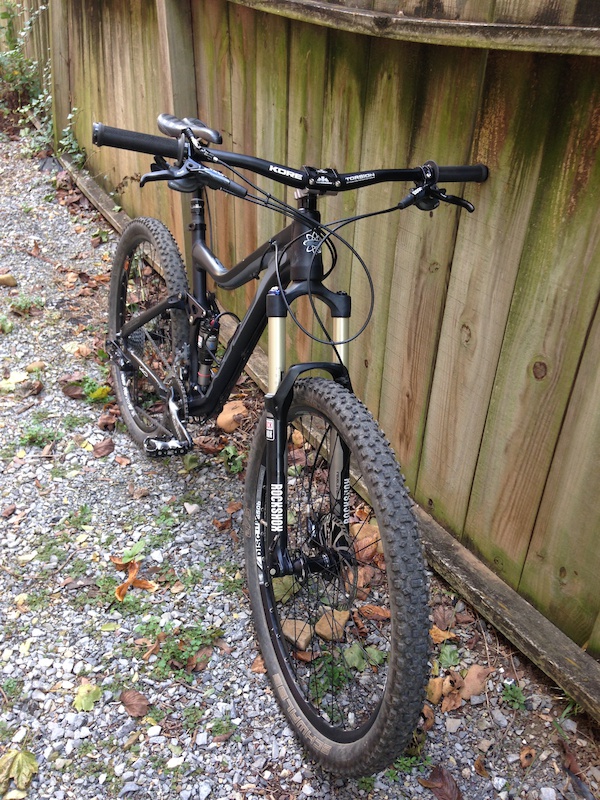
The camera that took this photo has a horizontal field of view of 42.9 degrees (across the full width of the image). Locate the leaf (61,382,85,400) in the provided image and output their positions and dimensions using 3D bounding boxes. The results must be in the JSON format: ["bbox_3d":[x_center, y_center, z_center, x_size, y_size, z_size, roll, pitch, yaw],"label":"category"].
[{"bbox_3d":[-0.825,-0.033,2.774,0.079,0.025,0.096,-11,32,-19],"label":"leaf"}]

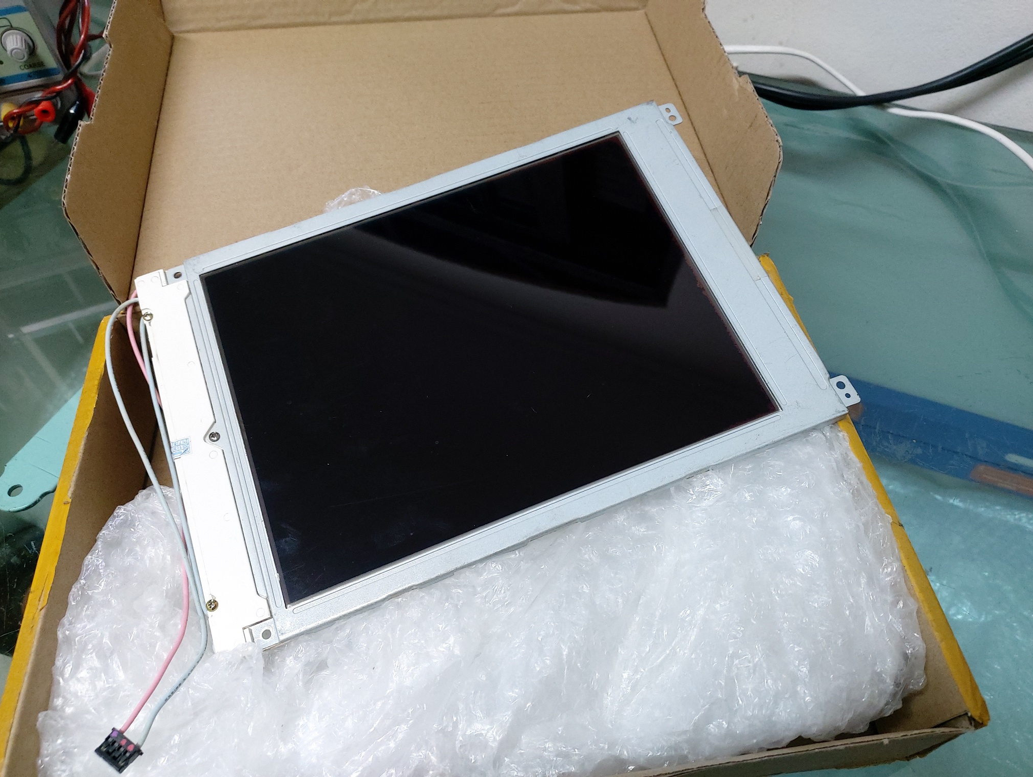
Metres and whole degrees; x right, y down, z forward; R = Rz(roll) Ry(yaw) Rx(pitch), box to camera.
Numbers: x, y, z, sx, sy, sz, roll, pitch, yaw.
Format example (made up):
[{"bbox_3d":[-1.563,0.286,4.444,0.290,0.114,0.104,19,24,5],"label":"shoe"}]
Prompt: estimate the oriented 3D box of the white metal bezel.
[{"bbox_3d":[-0.018,-0.018,0.306,0.248,0.010,0.168,-21,67,-6],"label":"white metal bezel"}]

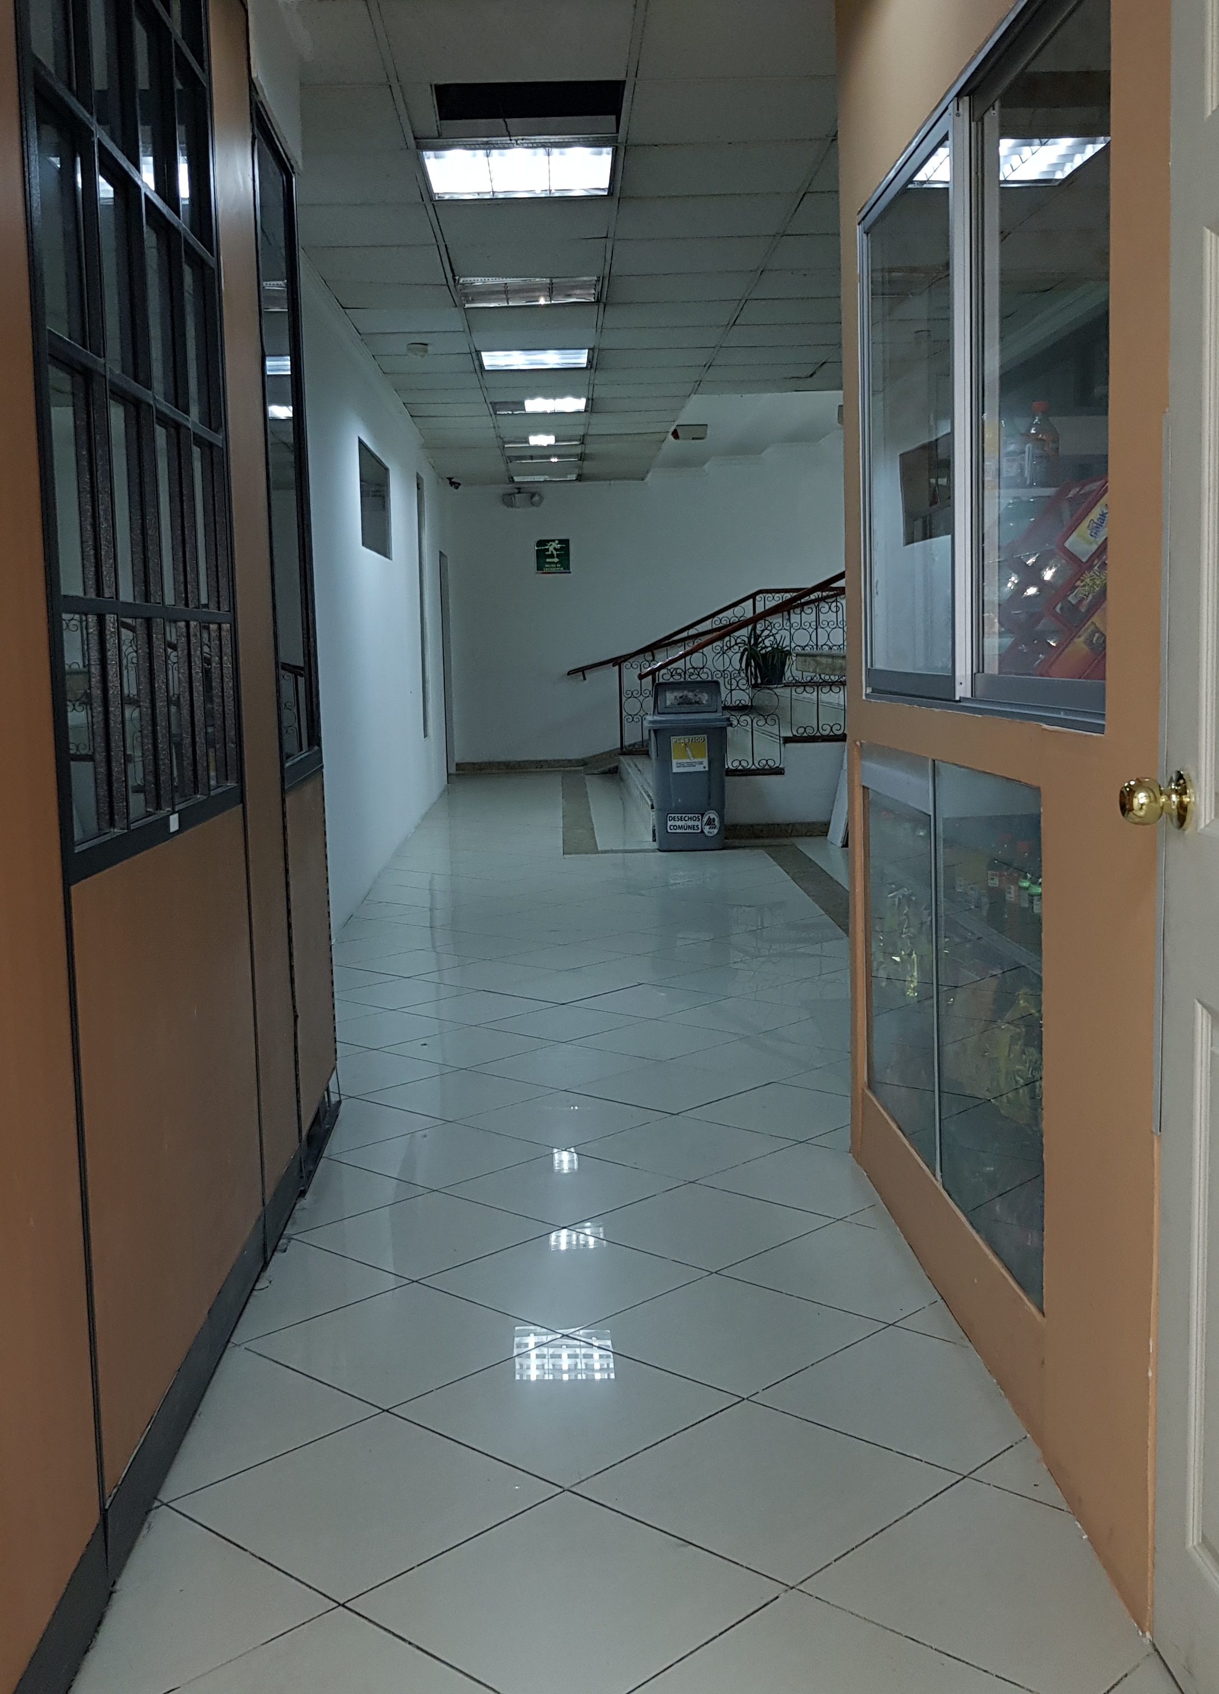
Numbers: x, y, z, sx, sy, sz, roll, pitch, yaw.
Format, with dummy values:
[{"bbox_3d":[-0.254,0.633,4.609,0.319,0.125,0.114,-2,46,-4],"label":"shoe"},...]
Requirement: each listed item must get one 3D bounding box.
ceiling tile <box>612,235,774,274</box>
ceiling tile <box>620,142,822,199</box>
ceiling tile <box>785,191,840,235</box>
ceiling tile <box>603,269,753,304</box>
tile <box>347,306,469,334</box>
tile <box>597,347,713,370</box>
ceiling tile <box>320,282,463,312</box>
[{"bbox_3d":[0.314,-2.316,6.620,0.613,0.022,0.595,-2,7,-1],"label":"ceiling tile"},{"bbox_3d":[0.350,-2.151,5.375,0.607,0.020,0.606,-2,6,-1],"label":"ceiling tile"},{"bbox_3d":[0.959,-2.261,6.035,0.613,0.022,0.595,-2,7,-1],"label":"ceiling tile"},{"bbox_3d":[0.297,-2.390,7.221,0.613,0.022,0.595,-2,7,-1],"label":"ceiling tile"},{"bbox_3d":[-0.934,-2.424,7.799,0.498,0.020,0.606,-2,6,-1],"label":"tile"},{"bbox_3d":[0.246,-2.610,9.021,0.613,0.022,0.595,-2,7,-1],"label":"tile"},{"bbox_3d":[-0.916,-2.348,7.189,0.498,0.020,0.606,-2,6,-1],"label":"ceiling tile"}]

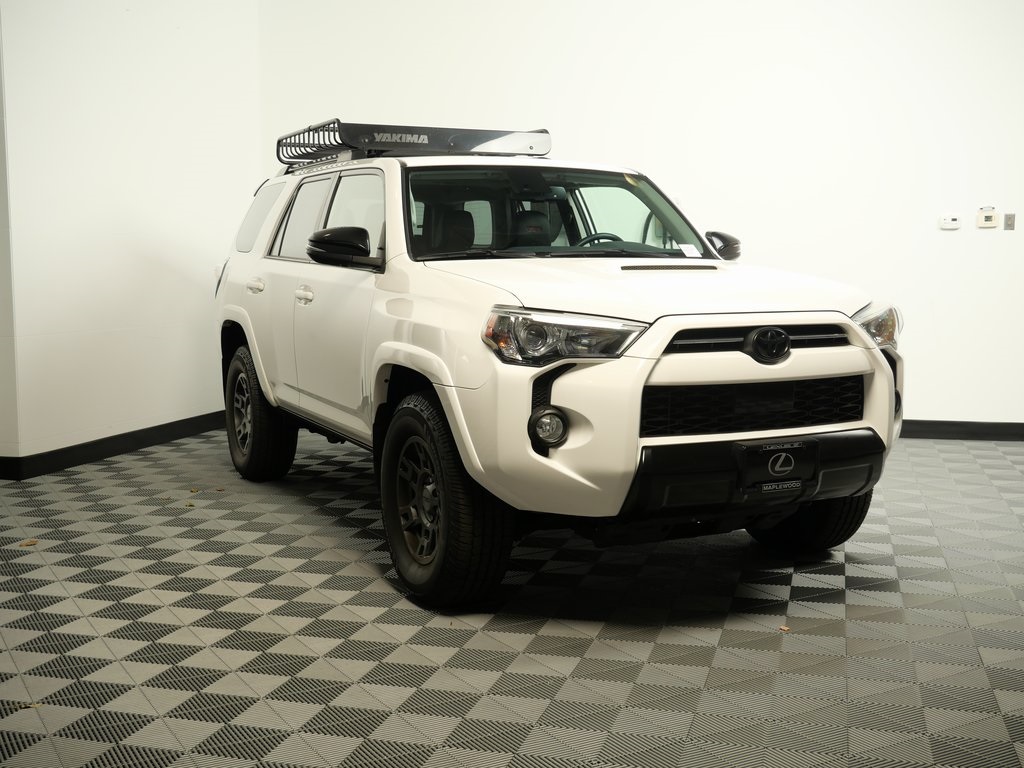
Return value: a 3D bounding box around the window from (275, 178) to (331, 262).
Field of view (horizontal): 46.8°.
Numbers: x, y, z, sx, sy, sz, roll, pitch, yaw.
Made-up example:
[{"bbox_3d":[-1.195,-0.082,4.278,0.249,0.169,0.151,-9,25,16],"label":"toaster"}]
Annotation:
[{"bbox_3d":[-1.045,-0.814,5.945,0.070,0.420,0.790,18,-3,-26],"label":"window"}]

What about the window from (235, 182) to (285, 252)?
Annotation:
[{"bbox_3d":[-1.495,-0.959,6.918,0.070,0.390,0.780,18,-3,-21],"label":"window"}]

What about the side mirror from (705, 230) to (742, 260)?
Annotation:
[{"bbox_3d":[1.013,-0.657,5.661,0.250,0.160,0.150,-3,6,-25],"label":"side mirror"}]

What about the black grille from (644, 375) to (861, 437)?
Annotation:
[{"bbox_3d":[0.823,0.070,3.921,0.900,0.165,0.090,-3,6,-25],"label":"black grille"}]

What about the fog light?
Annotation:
[{"bbox_3d":[0.118,0.140,3.780,0.145,0.145,0.110,-2,6,-16],"label":"fog light"}]

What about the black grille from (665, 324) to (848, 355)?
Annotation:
[{"bbox_3d":[0.821,-0.152,3.901,0.750,0.090,0.090,-3,6,-25],"label":"black grille"}]

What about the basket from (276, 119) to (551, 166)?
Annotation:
[{"bbox_3d":[-0.587,-1.331,6.718,1.210,0.180,1.330,-3,6,-25],"label":"basket"}]

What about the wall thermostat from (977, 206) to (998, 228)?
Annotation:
[{"bbox_3d":[3.329,-1.164,8.274,0.143,0.148,0.040,1,6,15],"label":"wall thermostat"}]

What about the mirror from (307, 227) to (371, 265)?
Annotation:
[{"bbox_3d":[-0.708,-0.564,4.839,0.250,0.160,0.150,-3,6,-25],"label":"mirror"}]

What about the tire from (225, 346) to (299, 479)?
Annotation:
[{"bbox_3d":[-1.458,0.166,6.845,0.270,0.790,0.790,-3,6,-25],"label":"tire"}]

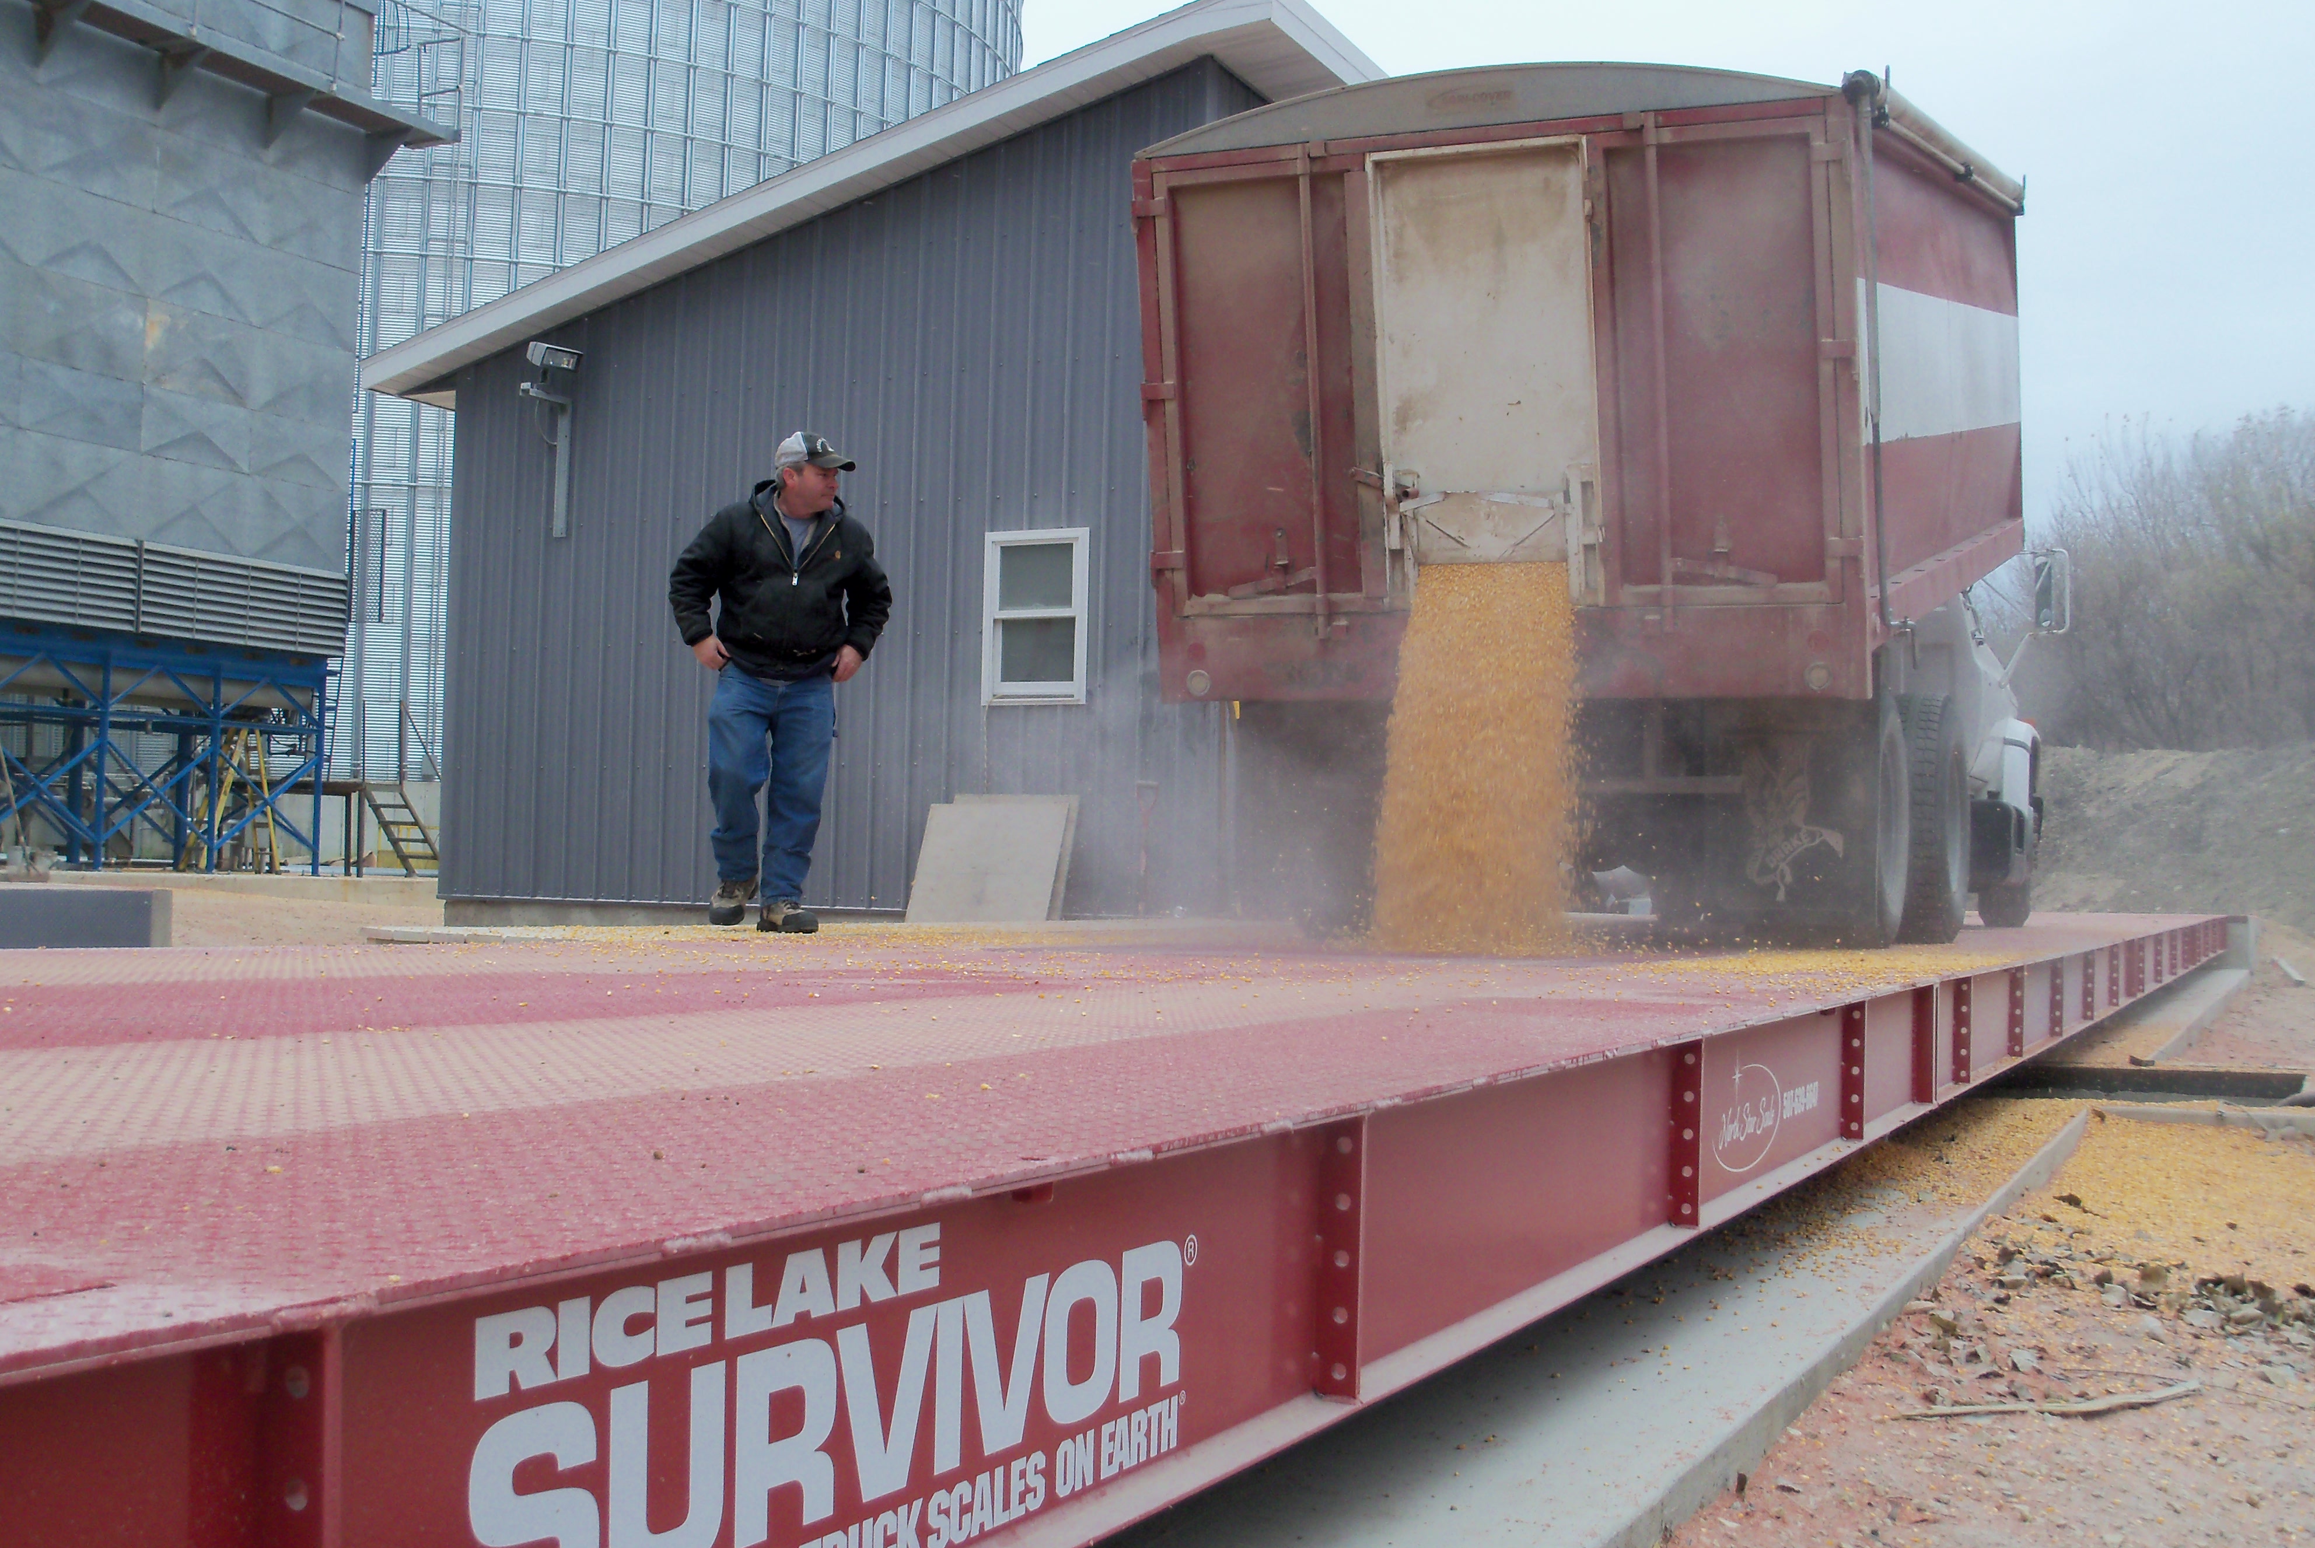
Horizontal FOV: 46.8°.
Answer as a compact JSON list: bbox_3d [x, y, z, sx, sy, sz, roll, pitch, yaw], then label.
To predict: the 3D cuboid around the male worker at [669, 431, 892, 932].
[{"bbox_3d":[-1.339,-0.328,9.520,0.750,1.780,0.460,2,-2,-16],"label":"male worker"}]

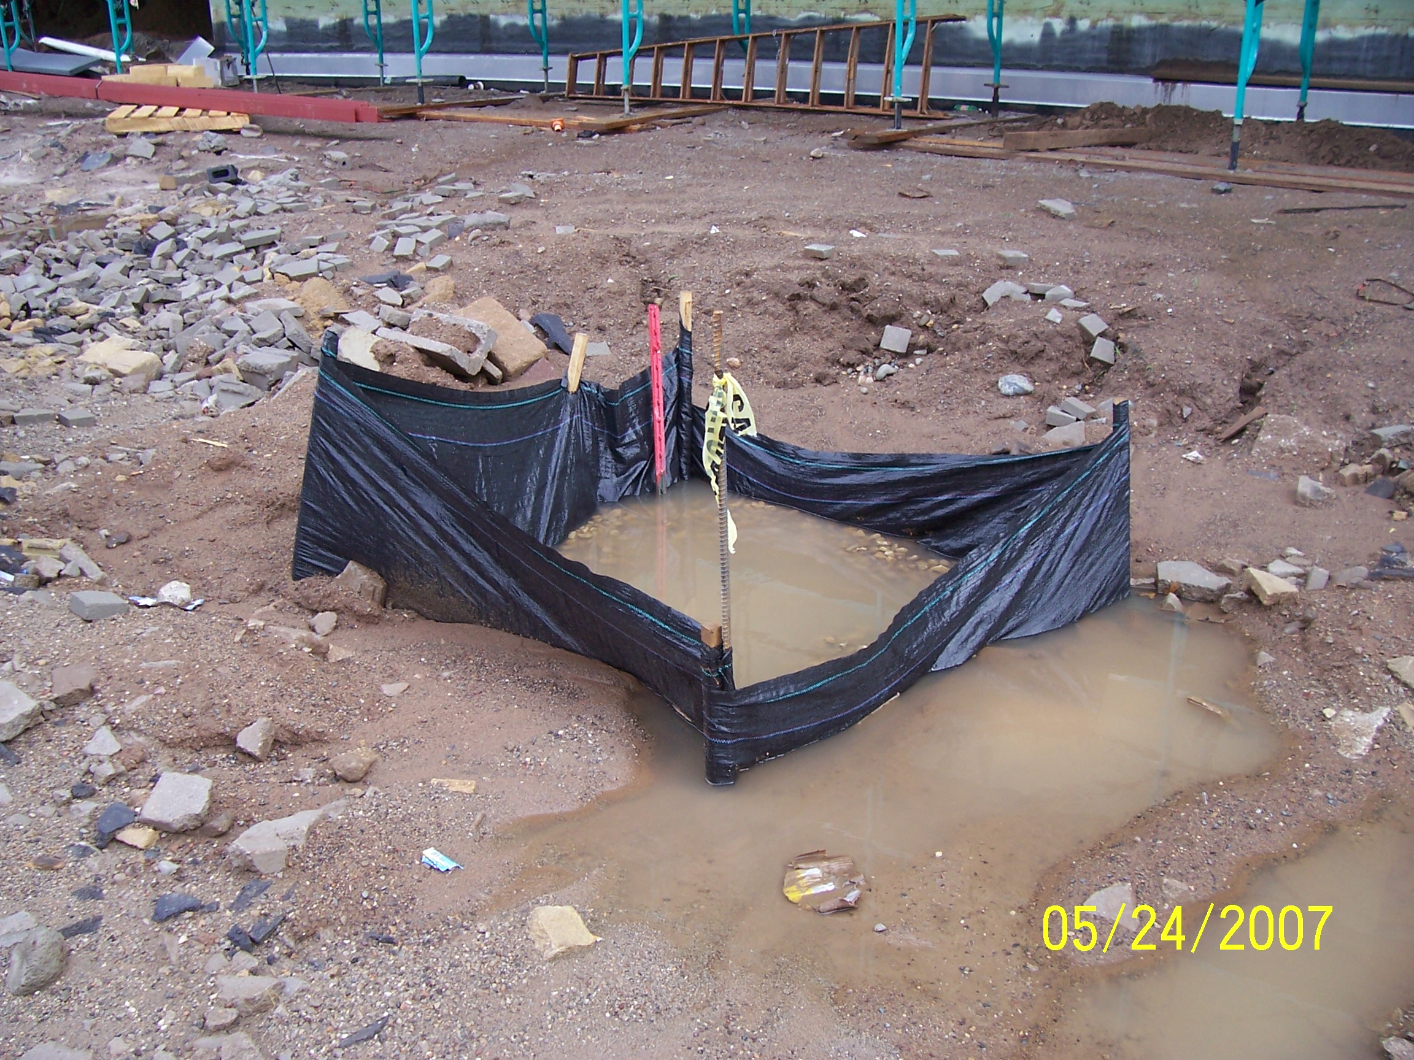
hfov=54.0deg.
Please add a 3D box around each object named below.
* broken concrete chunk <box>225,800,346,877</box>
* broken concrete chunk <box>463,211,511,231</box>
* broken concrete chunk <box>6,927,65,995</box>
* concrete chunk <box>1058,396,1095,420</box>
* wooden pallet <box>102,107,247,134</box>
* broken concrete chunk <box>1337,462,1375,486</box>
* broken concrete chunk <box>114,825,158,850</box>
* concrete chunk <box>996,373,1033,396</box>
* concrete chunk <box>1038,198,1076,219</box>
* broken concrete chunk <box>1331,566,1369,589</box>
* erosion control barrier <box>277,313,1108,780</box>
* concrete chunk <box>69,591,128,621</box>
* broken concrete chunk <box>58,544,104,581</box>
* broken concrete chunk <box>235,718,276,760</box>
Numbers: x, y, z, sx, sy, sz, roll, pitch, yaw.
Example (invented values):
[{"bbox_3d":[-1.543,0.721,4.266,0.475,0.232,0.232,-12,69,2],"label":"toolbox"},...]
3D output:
[{"bbox_3d":[-0.796,0.580,2.632,0.213,0.065,0.116,-19,28,-39],"label":"broken concrete chunk"},{"bbox_3d":[-1.206,-1.694,7.621,0.255,0.080,0.190,-3,22,-7],"label":"broken concrete chunk"},{"bbox_3d":[-1.110,0.711,2.296,0.081,0.070,0.090,-12,24,-28],"label":"broken concrete chunk"},{"bbox_3d":[1.314,-0.434,4.938,0.130,0.058,0.065,18,28,38],"label":"concrete chunk"},{"bbox_3d":[-4.290,-3.387,11.463,1.120,0.125,0.980,-4,22,-11],"label":"wooden pallet"},{"bbox_3d":[2.105,-0.180,4.511,0.116,0.058,0.088,7,23,19],"label":"broken concrete chunk"},{"bbox_3d":[-1.100,0.592,2.678,0.080,0.030,0.048,3,22,9],"label":"broken concrete chunk"},{"bbox_3d":[1.155,-0.546,5.217,0.125,0.065,0.095,0,22,0],"label":"concrete chunk"},{"bbox_3d":[1.688,-1.554,6.702,0.176,0.070,0.176,9,23,23],"label":"concrete chunk"},{"bbox_3d":[1.781,0.130,3.851,0.090,0.037,0.063,-6,22,-14],"label":"broken concrete chunk"},{"bbox_3d":[0.019,-0.168,3.726,1.570,0.770,1.590,-20,29,-40],"label":"erosion control barrier"},{"bbox_3d":[-1.593,0.199,3.635,0.153,0.050,0.075,9,23,23],"label":"concrete chunk"},{"bbox_3d":[-1.752,0.088,3.884,0.174,0.075,0.062,20,29,41],"label":"broken concrete chunk"},{"bbox_3d":[-0.971,0.450,2.985,0.075,0.070,0.060,-15,26,-32],"label":"broken concrete chunk"}]

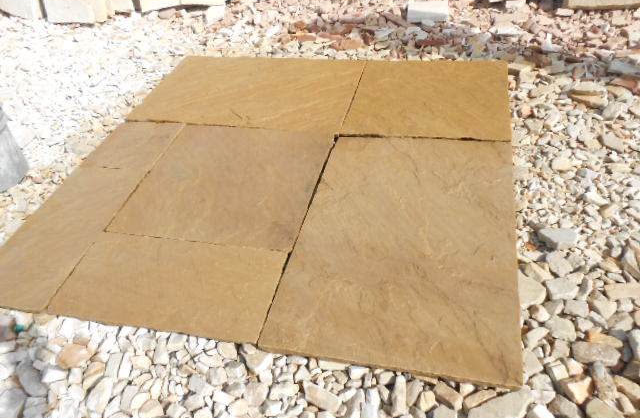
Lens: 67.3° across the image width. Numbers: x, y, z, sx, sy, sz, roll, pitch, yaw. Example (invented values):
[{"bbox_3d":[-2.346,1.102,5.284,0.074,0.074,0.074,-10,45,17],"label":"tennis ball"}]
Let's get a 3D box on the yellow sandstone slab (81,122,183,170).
[{"bbox_3d":[-0.705,-0.241,1.860,0.289,0.021,0.301,4,44,15],"label":"yellow sandstone slab"}]

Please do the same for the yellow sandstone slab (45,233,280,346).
[{"bbox_3d":[-0.407,0.207,1.335,0.597,0.021,0.295,5,45,12],"label":"yellow sandstone slab"}]

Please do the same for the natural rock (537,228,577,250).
[{"bbox_3d":[0.643,0.080,1.304,0.090,0.034,0.056,5,44,15],"label":"natural rock"}]

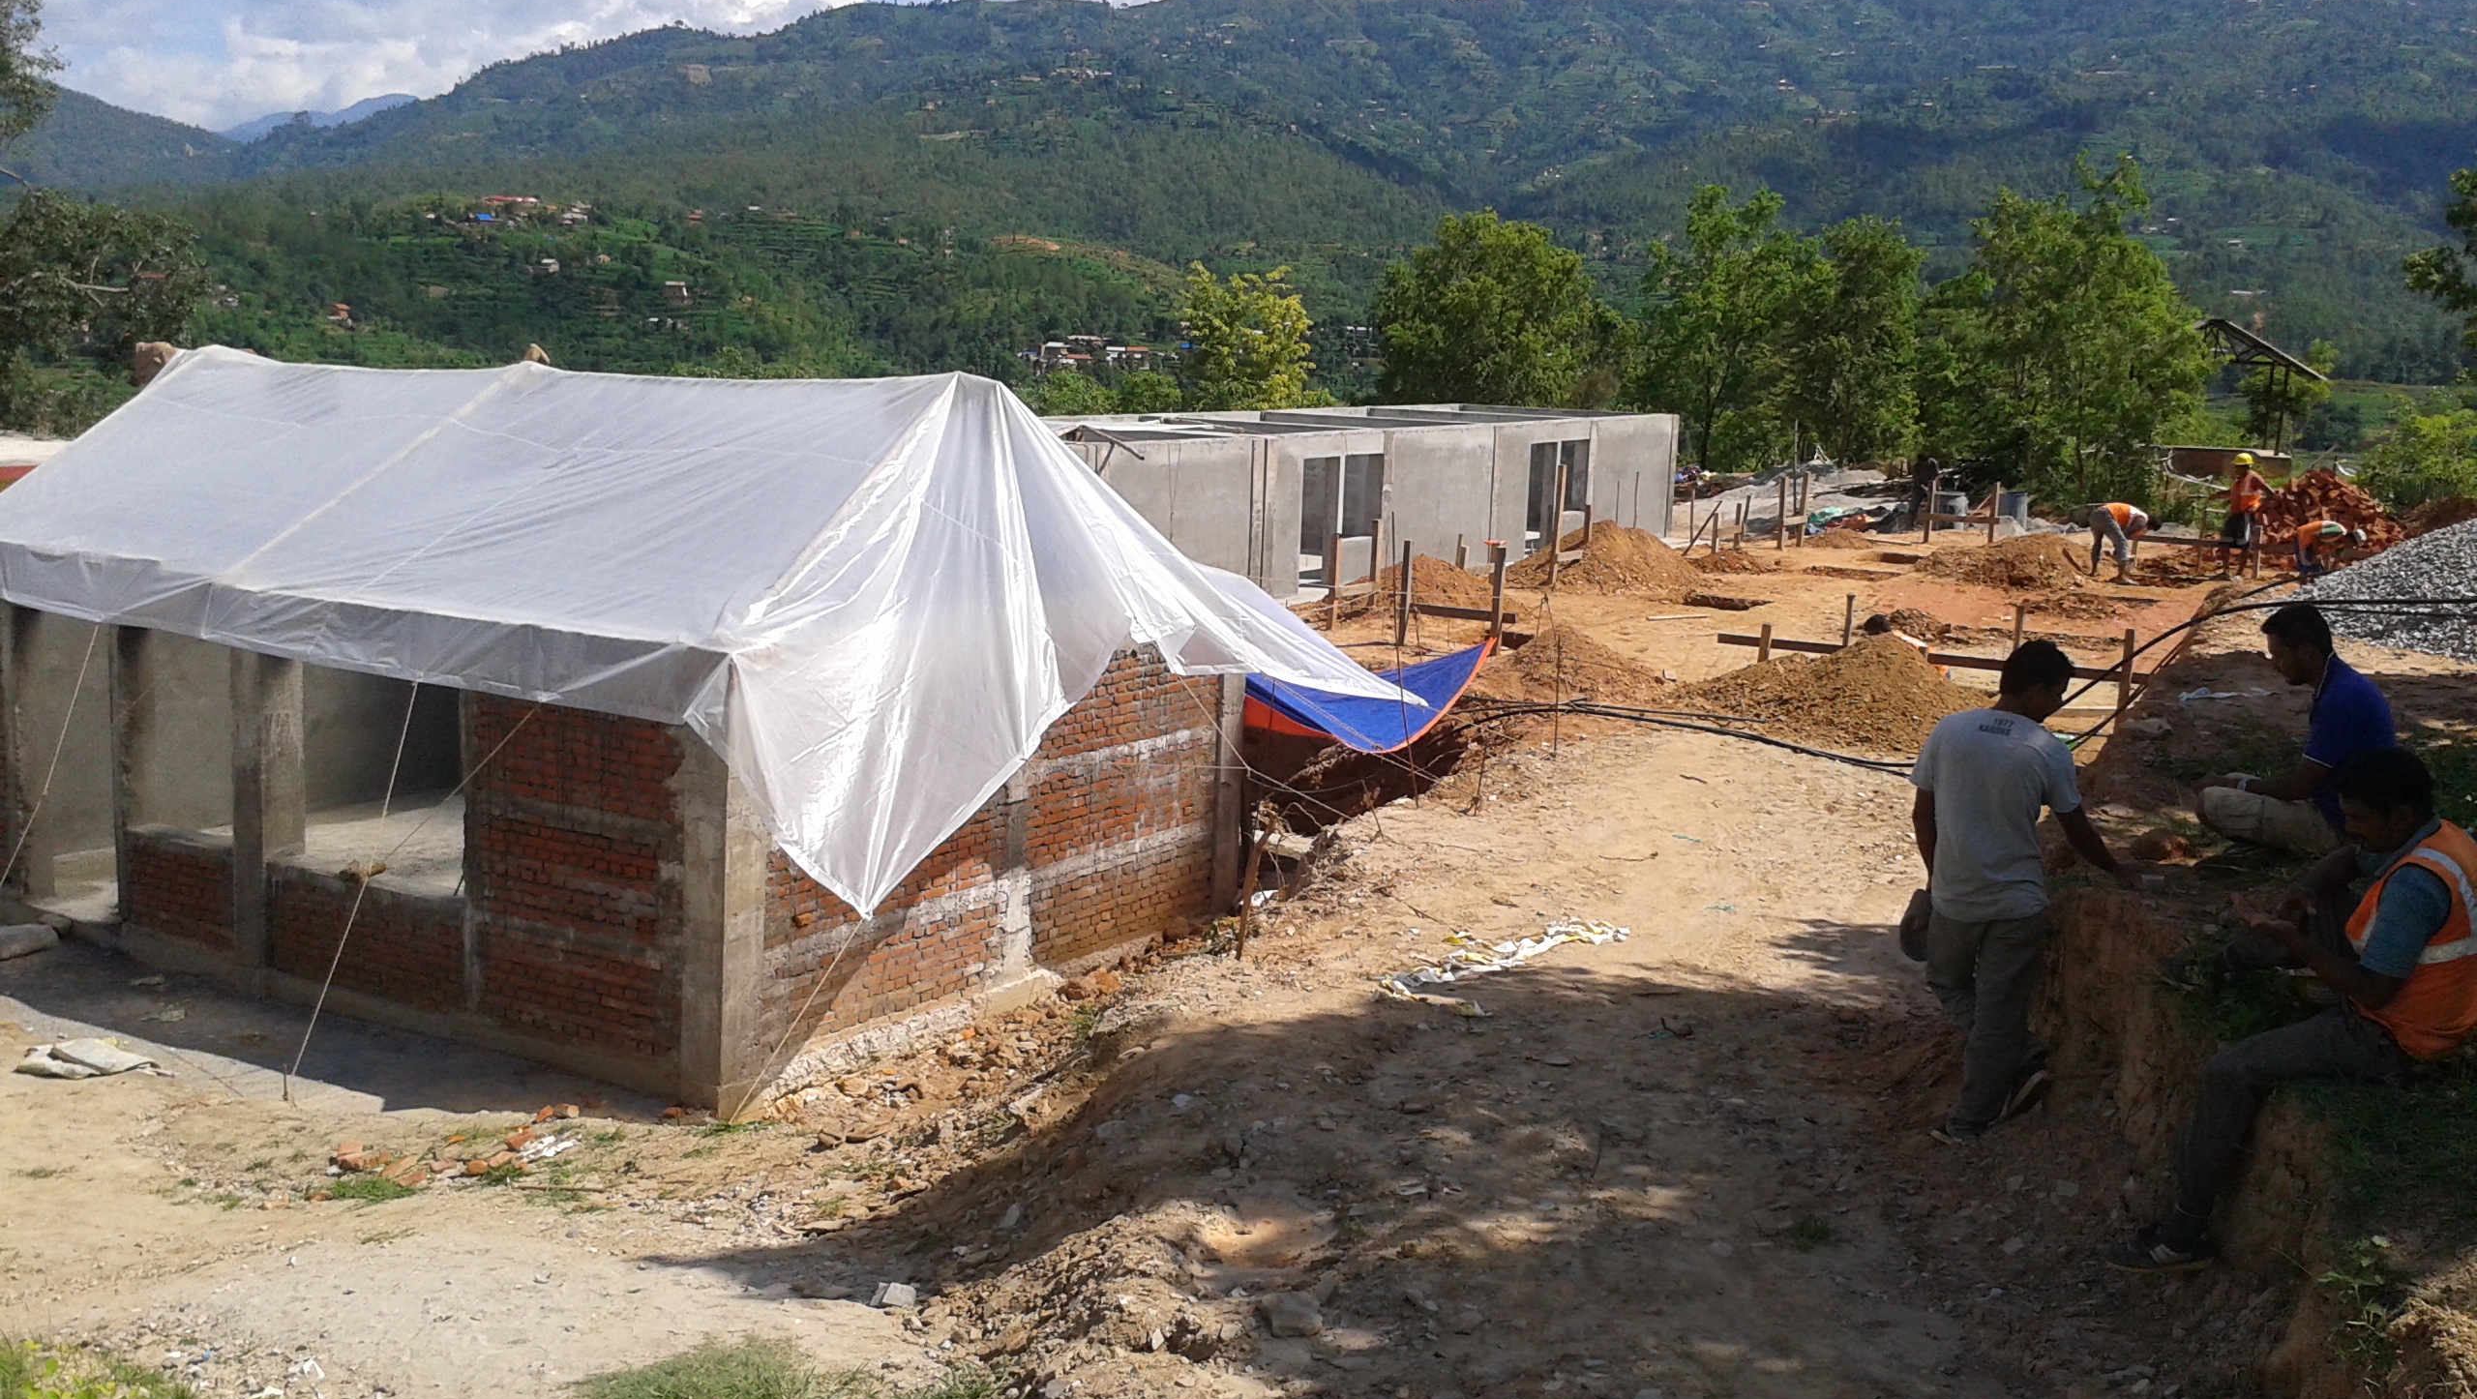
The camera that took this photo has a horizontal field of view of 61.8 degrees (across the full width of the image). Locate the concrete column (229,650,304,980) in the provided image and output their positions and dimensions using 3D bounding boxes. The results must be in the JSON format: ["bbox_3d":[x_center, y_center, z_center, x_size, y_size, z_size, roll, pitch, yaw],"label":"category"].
[{"bbox_3d":[-6.237,0.691,13.300,0.290,2.380,0.290,8,11,31],"label":"concrete column"}]

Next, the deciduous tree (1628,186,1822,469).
[{"bbox_3d":[12.481,-9.484,53.000,5.000,7.300,4.600,7,11,26],"label":"deciduous tree"}]

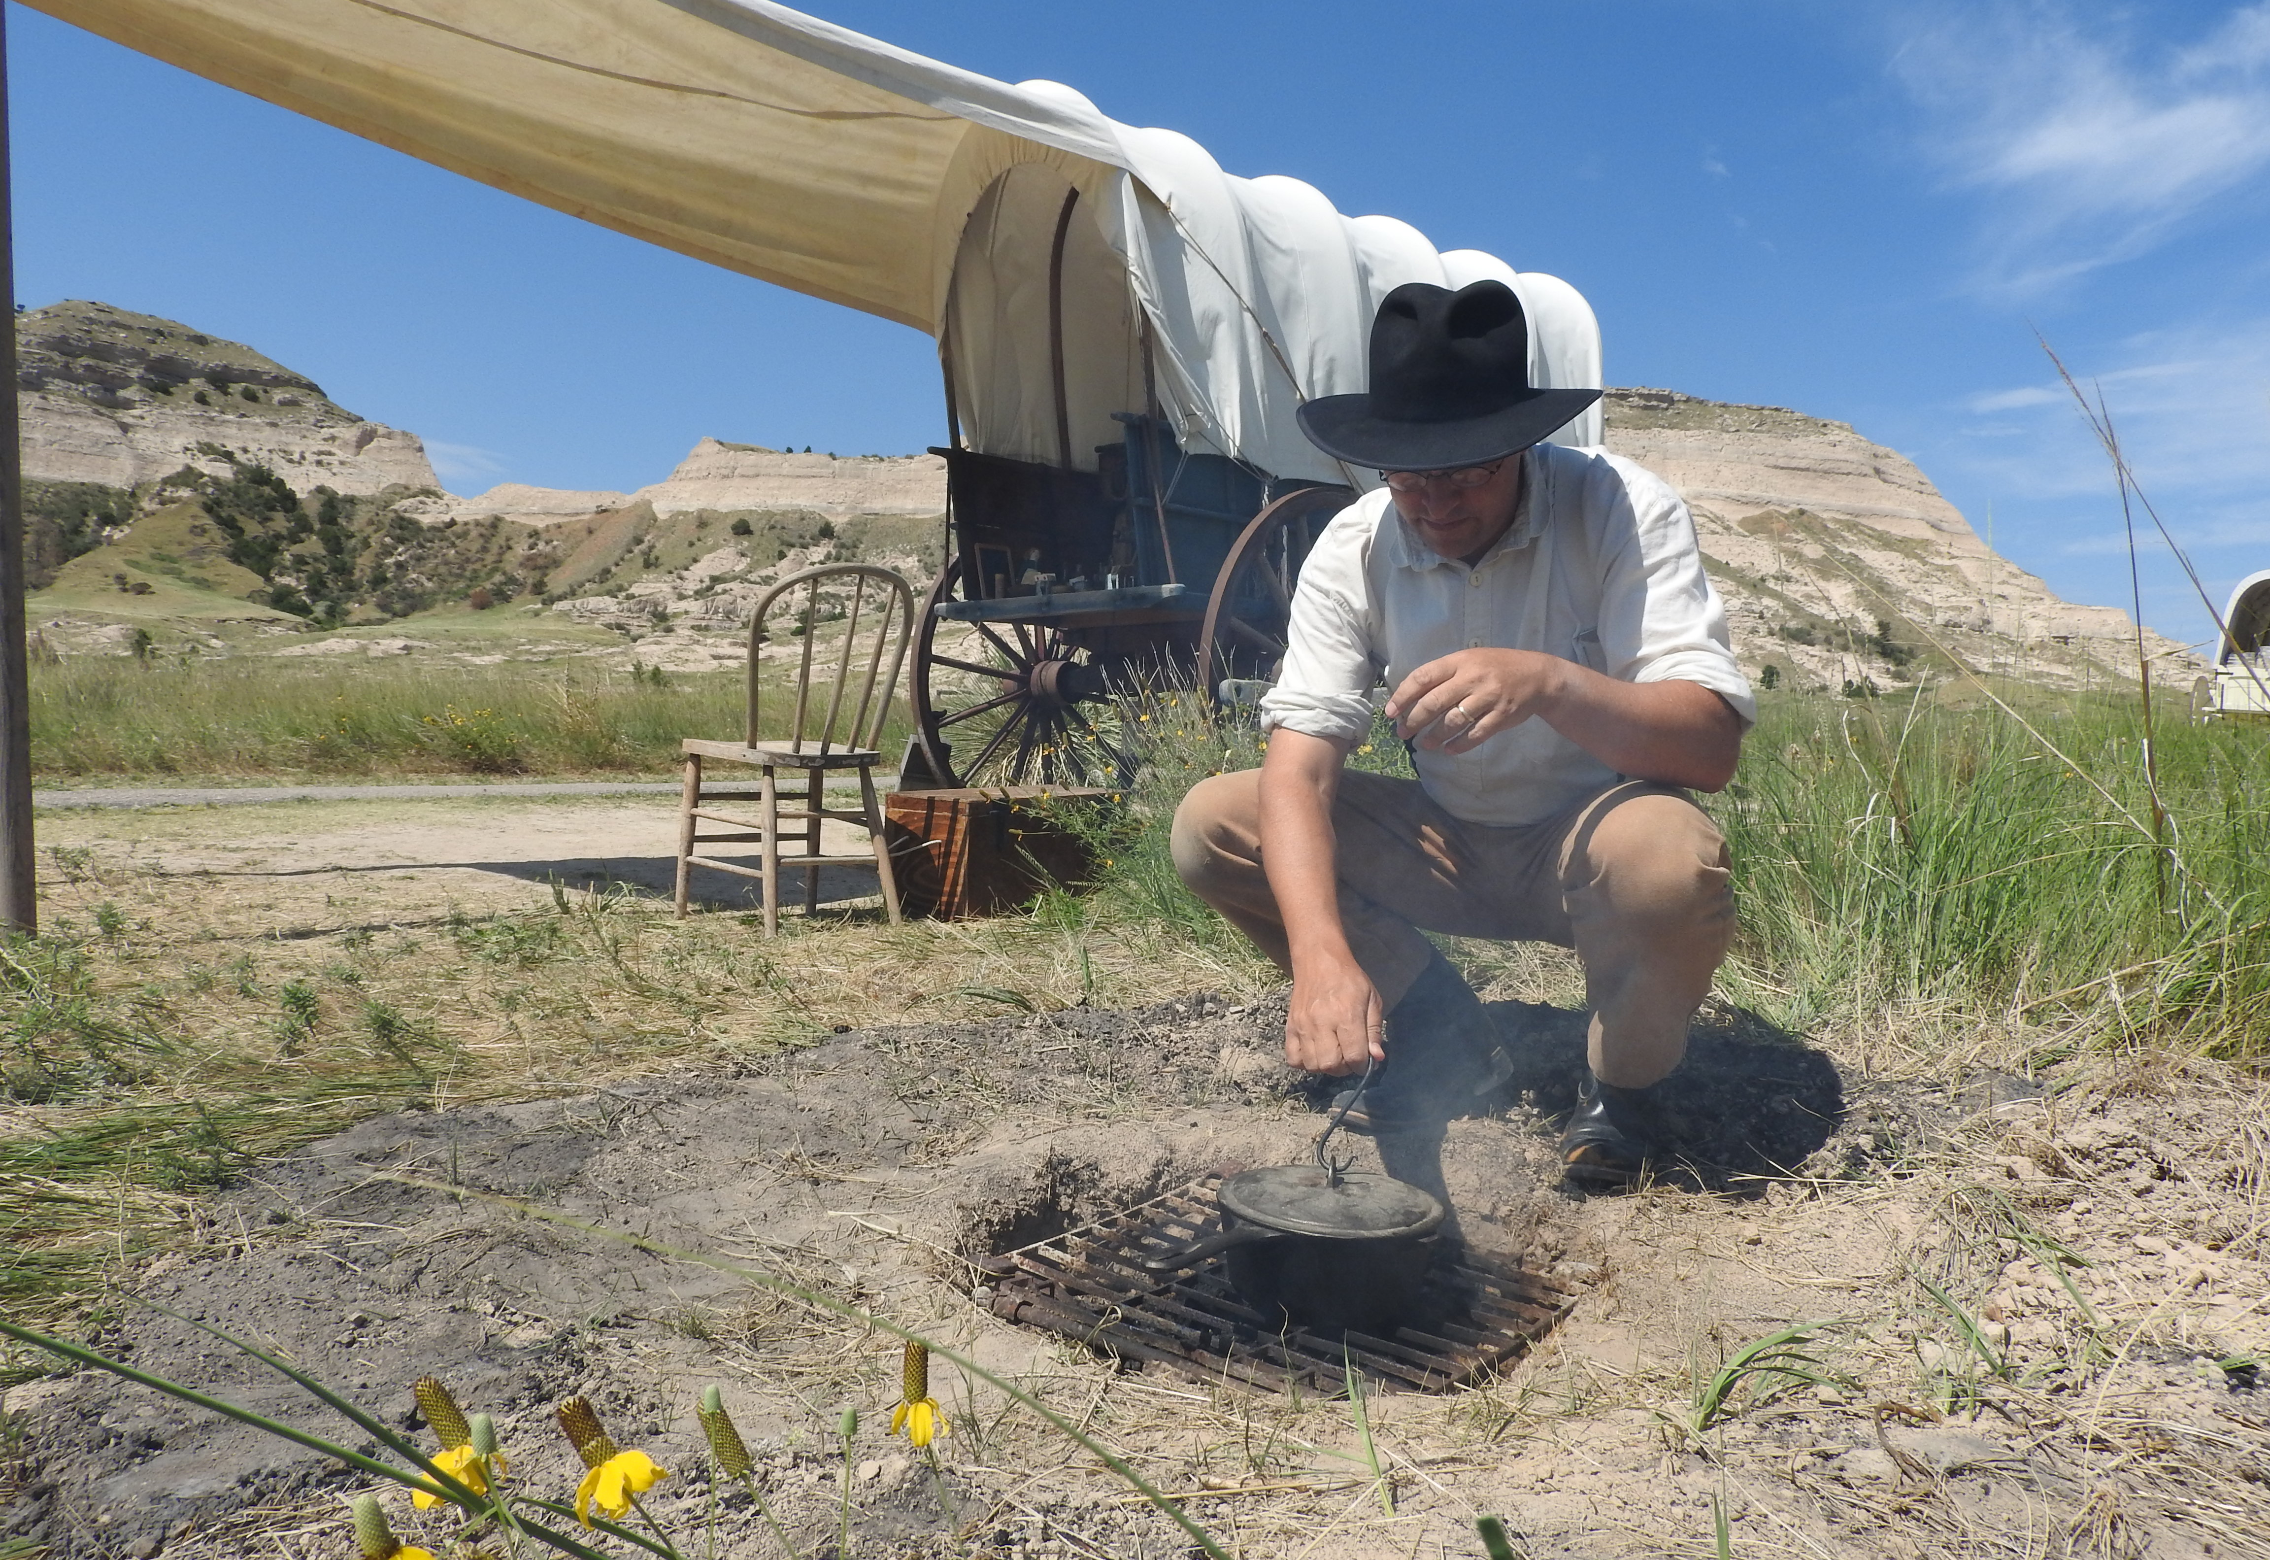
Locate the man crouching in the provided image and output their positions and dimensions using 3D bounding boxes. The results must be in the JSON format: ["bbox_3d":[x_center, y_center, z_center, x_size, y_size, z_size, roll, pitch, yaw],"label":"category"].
[{"bbox_3d":[0.410,-0.058,1.960,0.660,1.080,0.780,2,4,16],"label":"man crouching"}]

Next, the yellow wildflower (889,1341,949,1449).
[{"bbox_3d":[-0.102,0.289,0.740,0.028,0.047,0.027,0,4,-12],"label":"yellow wildflower"}]

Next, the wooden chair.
[{"bbox_3d":[-0.817,-0.089,3.770,0.430,0.875,0.470,-2,5,-36],"label":"wooden chair"}]

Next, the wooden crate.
[{"bbox_3d":[-0.335,0.184,4.207,0.540,0.297,0.360,-3,5,-43],"label":"wooden crate"}]

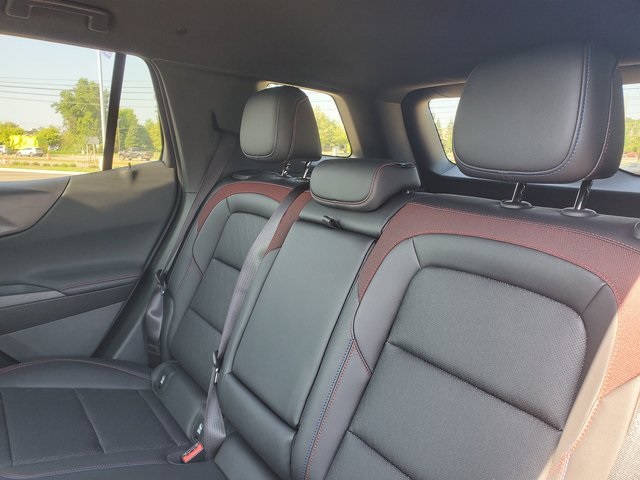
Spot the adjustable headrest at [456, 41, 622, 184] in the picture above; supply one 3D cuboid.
[{"bbox_3d":[0.318,-0.180,0.703,0.155,0.190,0.230,-2,11,-36],"label":"adjustable headrest"}]

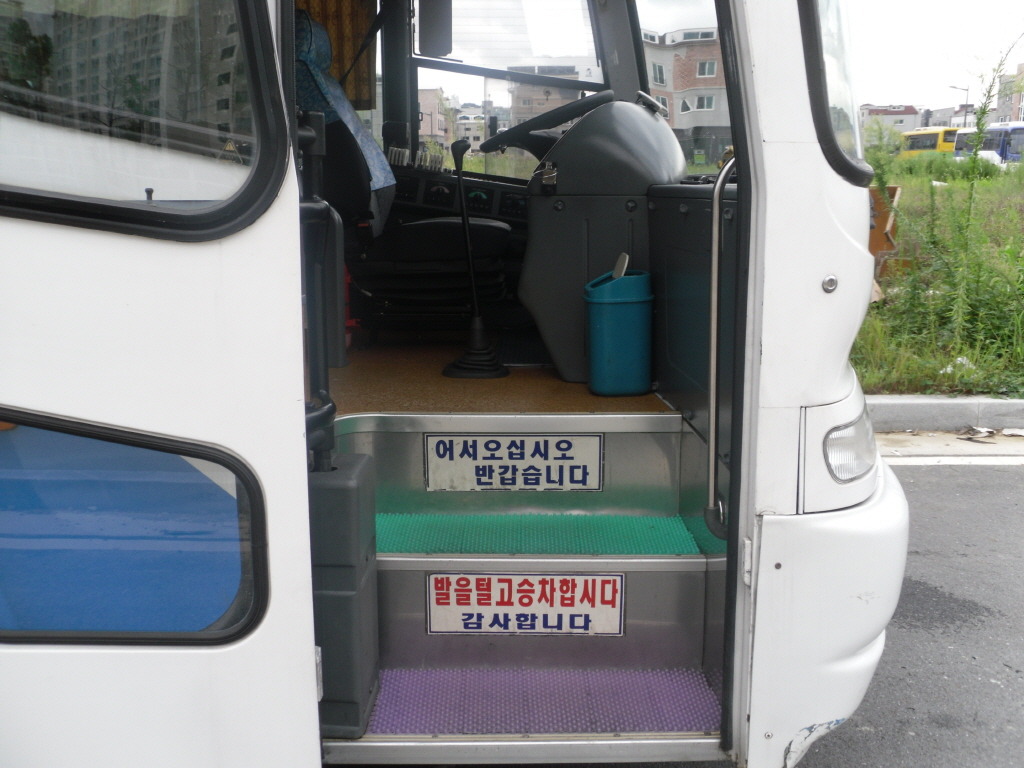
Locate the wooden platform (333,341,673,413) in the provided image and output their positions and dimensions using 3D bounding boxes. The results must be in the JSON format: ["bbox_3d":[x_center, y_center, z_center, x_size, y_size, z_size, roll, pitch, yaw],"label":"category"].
[{"bbox_3d":[-0.074,-0.007,3.508,0.869,0.040,1.099,0,10,-2],"label":"wooden platform"}]

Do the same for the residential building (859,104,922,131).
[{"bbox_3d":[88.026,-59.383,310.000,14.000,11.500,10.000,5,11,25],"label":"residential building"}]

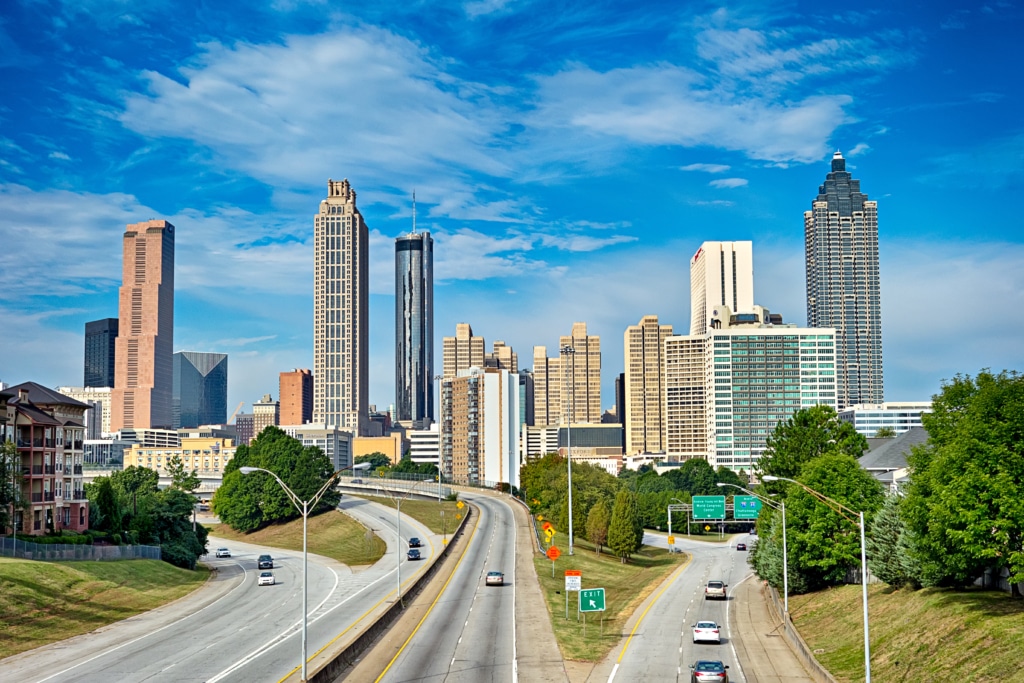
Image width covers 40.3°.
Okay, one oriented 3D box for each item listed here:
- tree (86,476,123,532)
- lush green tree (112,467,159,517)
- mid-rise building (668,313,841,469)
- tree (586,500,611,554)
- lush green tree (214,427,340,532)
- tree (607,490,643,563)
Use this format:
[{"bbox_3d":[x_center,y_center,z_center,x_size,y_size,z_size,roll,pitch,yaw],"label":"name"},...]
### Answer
[{"bbox_3d":[-51.330,20.640,176.000,4.000,7.150,4.000,-1,-6,0],"label":"tree"},{"bbox_3d":[-54.160,22.660,200.000,6.900,9.410,6.800,-1,-6,0],"label":"lush green tree"},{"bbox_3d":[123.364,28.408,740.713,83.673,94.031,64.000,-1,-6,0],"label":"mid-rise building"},{"bbox_3d":[13.650,29.430,220.000,3.800,8.610,3.800,-1,-6,0],"label":"tree"},{"bbox_3d":[-46.048,27.059,273.714,24.745,20.716,22.270,-1,-6,0],"label":"lush green tree"},{"bbox_3d":[16.008,26.312,198.351,5.122,10.160,5.122,-1,-6,0],"label":"tree"}]

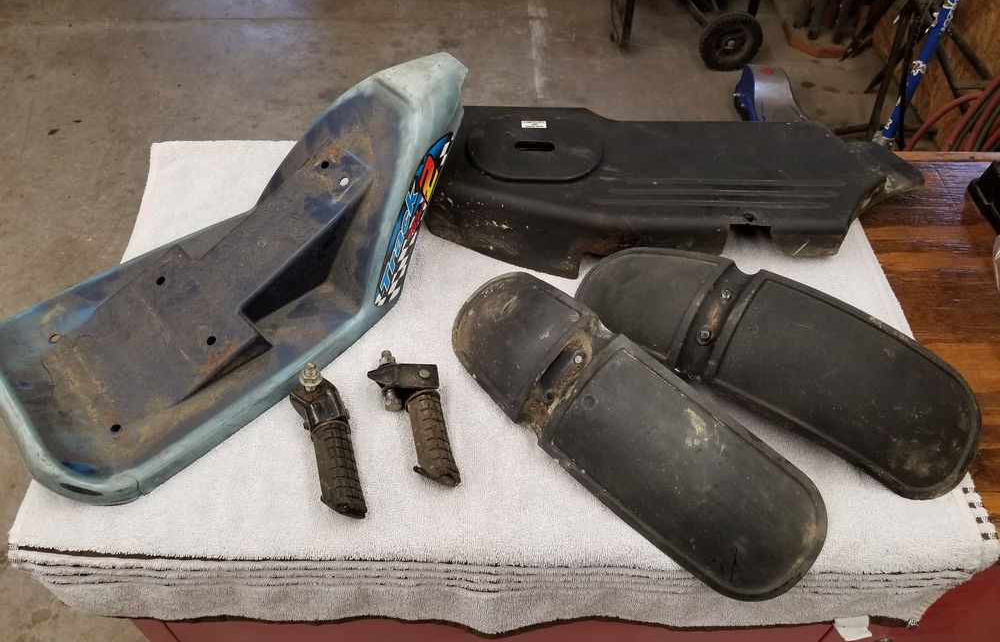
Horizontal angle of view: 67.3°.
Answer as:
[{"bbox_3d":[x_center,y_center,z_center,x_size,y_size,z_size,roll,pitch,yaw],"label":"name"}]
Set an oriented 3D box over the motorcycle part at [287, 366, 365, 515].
[{"bbox_3d":[-0.150,0.103,0.663,0.048,0.050,0.138,-17,50,-16],"label":"motorcycle part"}]

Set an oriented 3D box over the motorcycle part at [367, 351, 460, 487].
[{"bbox_3d":[-0.070,0.084,0.684,0.062,0.046,0.139,-18,50,-17],"label":"motorcycle part"}]

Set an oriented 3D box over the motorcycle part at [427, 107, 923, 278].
[{"bbox_3d":[0.201,-0.158,0.888,0.575,0.089,0.217,1,47,-1],"label":"motorcycle part"}]

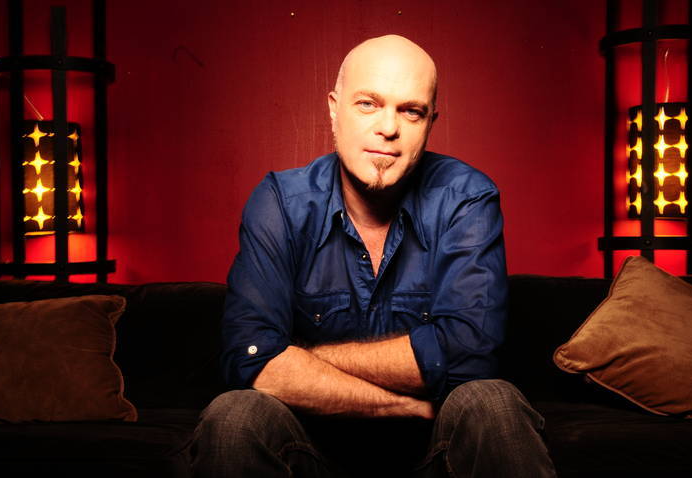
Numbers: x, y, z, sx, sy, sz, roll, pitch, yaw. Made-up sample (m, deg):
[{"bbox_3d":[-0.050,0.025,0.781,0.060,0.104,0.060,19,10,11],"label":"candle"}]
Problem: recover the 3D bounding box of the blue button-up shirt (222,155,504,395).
[{"bbox_3d":[0.033,0.075,1.420,0.450,0.370,0.320,0,0,-2],"label":"blue button-up shirt"}]

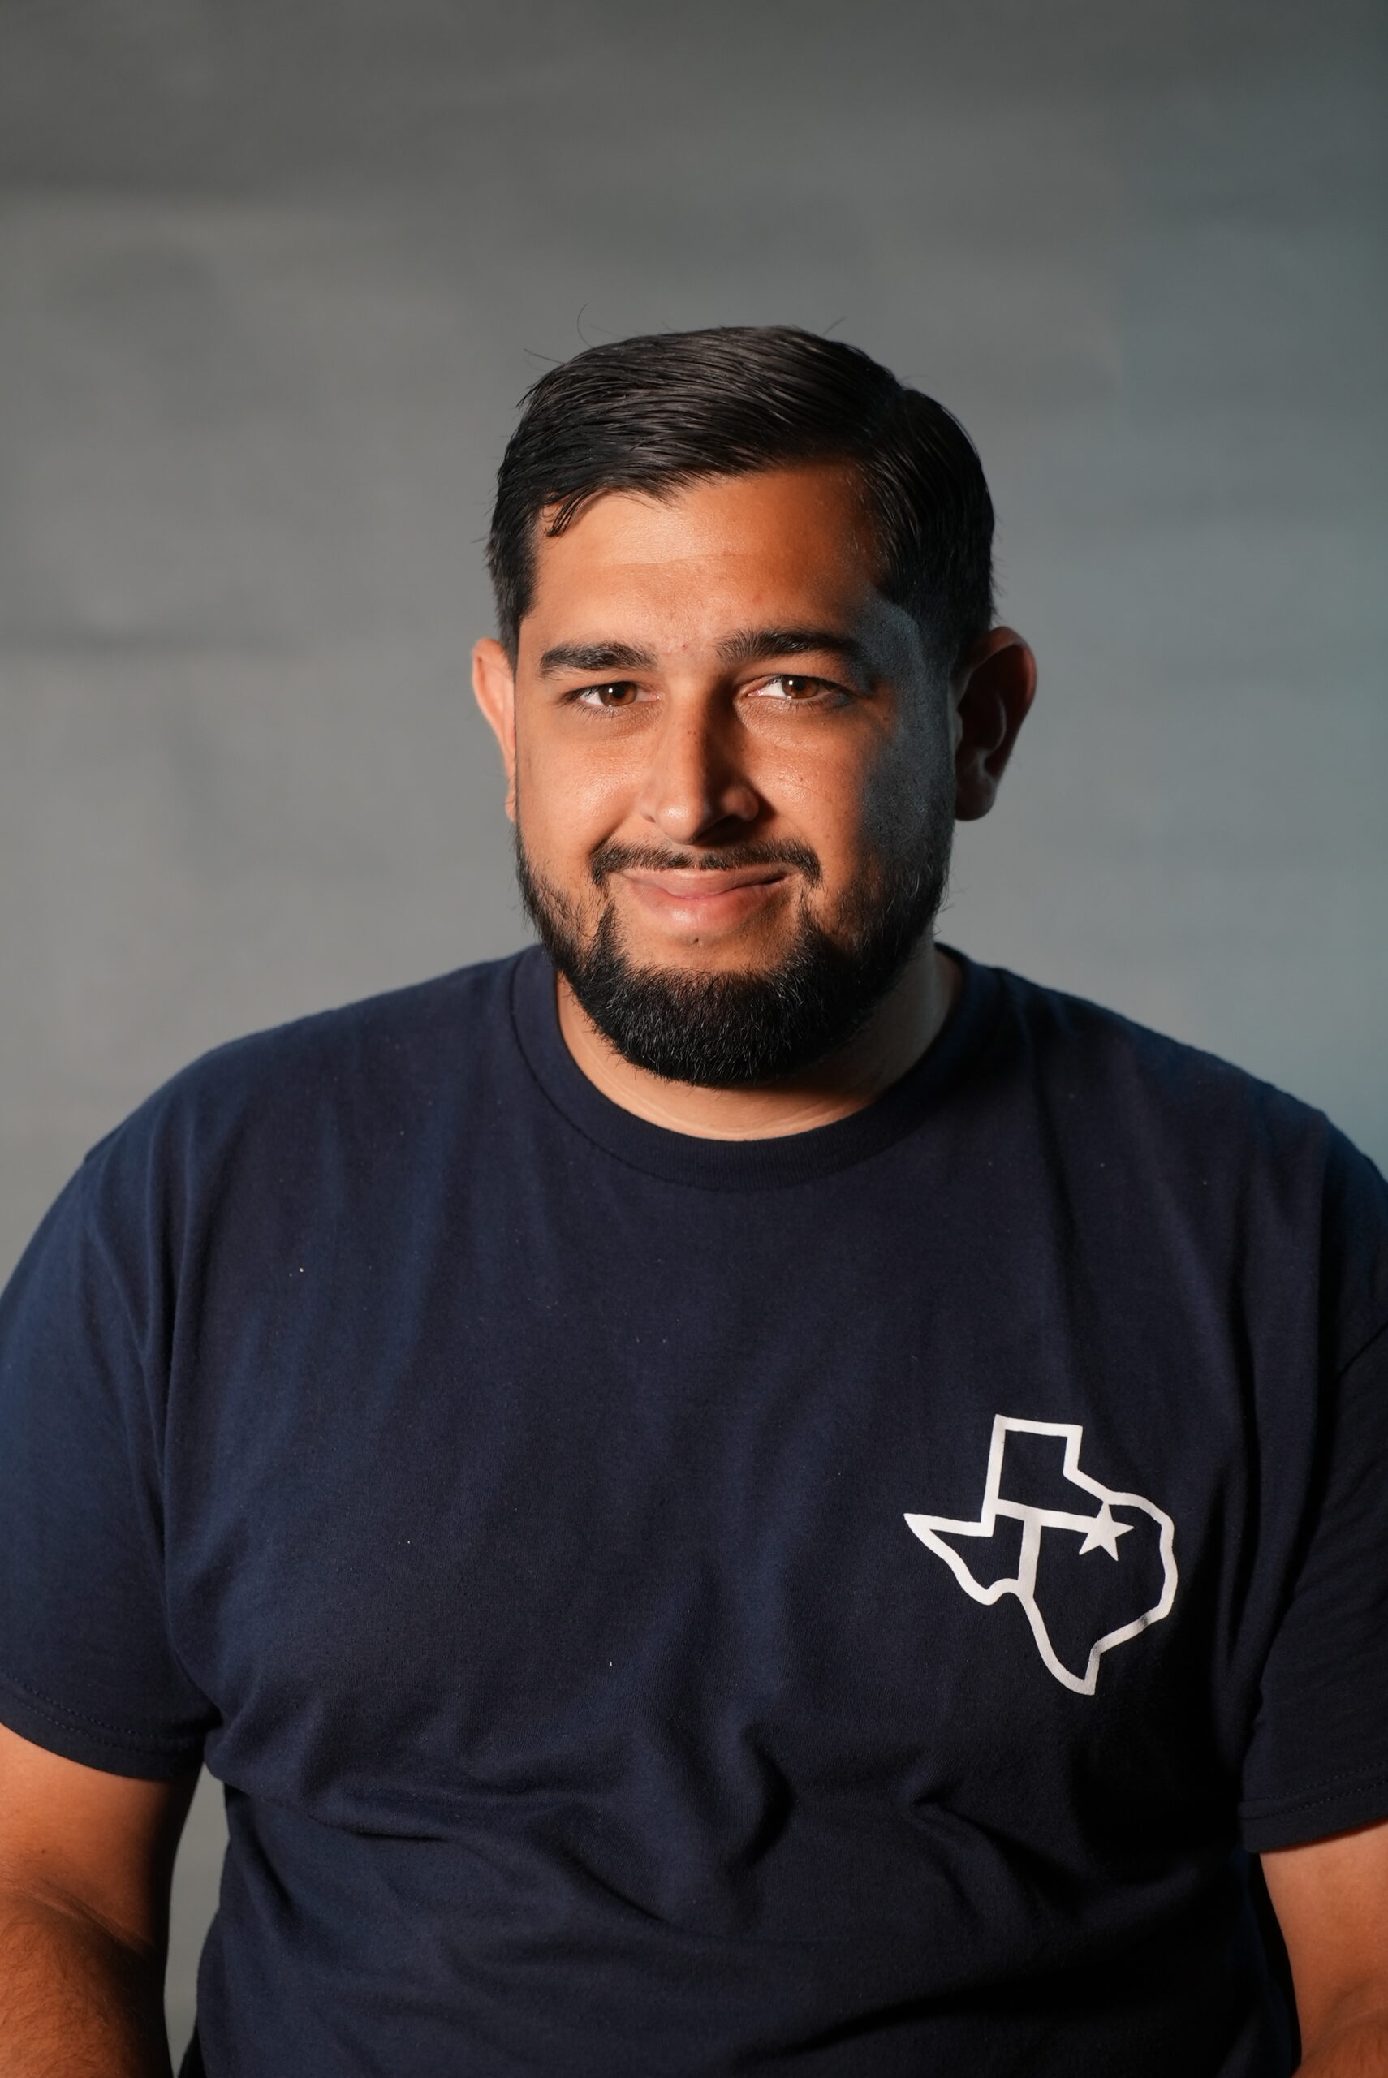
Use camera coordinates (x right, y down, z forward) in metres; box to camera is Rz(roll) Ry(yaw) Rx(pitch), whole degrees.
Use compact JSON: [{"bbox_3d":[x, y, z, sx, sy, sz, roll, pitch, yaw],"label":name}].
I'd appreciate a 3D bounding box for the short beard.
[{"bbox_3d":[0.015,-0.033,1.450,0.152,0.099,0.108,-2,3,11],"label":"short beard"}]

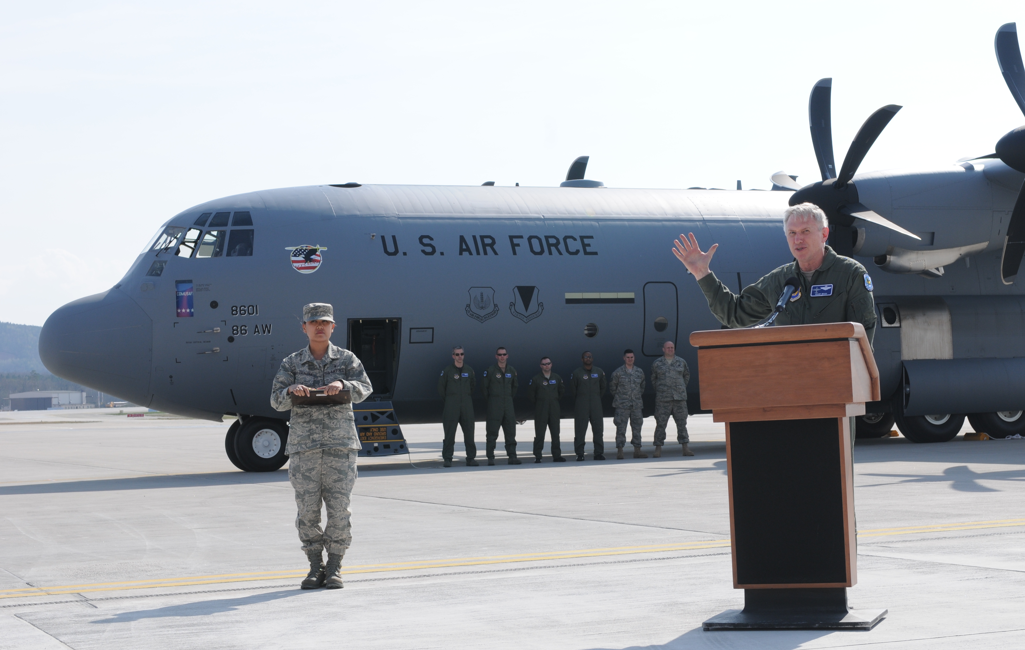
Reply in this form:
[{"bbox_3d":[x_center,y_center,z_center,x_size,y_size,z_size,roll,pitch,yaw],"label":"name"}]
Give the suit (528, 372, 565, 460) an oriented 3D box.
[{"bbox_3d":[0.521,1.414,29.900,0.550,1.350,0.370,-2,-2,-16],"label":"suit"}]

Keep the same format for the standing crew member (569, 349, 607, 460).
[{"bbox_3d":[1.198,1.274,30.000,0.550,1.690,0.380,-2,-2,-16],"label":"standing crew member"}]

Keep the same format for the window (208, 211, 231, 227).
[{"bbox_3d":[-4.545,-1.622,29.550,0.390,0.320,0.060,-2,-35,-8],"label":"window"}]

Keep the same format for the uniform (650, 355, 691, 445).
[{"bbox_3d":[2.509,1.197,30.300,0.600,1.430,0.380,-2,-2,-16],"label":"uniform"}]

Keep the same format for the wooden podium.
[{"bbox_3d":[1.202,0.643,8.188,0.715,1.260,0.550,-3,-2,20],"label":"wooden podium"}]

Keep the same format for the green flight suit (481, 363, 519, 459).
[{"bbox_3d":[-0.197,1.371,30.196,0.570,1.530,0.340,-1,-2,-23],"label":"green flight suit"}]

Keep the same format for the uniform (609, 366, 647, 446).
[{"bbox_3d":[1.834,1.295,30.200,0.550,1.320,0.370,-2,-2,-16],"label":"uniform"}]

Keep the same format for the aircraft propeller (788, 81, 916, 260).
[{"bbox_3d":[4.793,-1.908,29.636,1.100,4.100,4.000,-1,-2,-23],"label":"aircraft propeller"}]

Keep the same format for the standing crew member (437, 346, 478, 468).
[{"bbox_3d":[-0.846,1.269,29.600,0.570,1.860,0.400,-2,-2,-16],"label":"standing crew member"}]

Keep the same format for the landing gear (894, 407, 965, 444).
[{"bbox_3d":[7.363,1.420,33.557,1.400,1.340,0.500,-1,-2,-23],"label":"landing gear"}]

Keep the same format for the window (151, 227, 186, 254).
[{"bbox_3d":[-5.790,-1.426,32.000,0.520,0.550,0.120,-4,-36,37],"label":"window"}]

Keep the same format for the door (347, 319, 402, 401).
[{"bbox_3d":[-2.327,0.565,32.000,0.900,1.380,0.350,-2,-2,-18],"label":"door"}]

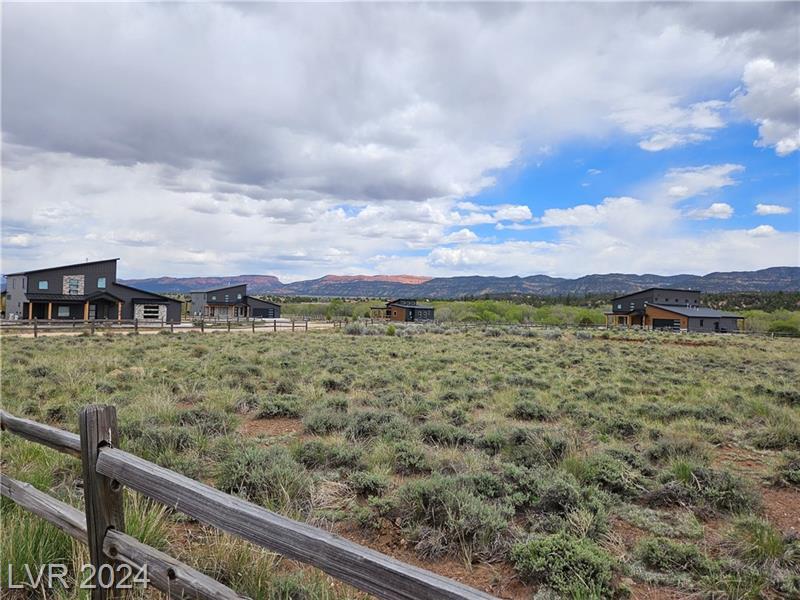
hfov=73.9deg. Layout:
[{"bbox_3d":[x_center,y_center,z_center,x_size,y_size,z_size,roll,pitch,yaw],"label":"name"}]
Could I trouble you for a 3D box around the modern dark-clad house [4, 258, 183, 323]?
[{"bbox_3d":[-40.103,-1.087,69.905,14.000,7.800,17.600,0,-2,44],"label":"modern dark-clad house"}]

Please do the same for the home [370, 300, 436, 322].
[{"bbox_3d":[1.229,3.214,171.669,14.500,7.200,13.000,0,-2,44],"label":"home"}]

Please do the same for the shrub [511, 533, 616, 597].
[{"bbox_3d":[1.016,1.582,3.290,0.655,0.282,0.557,1,-2,18],"label":"shrub"}]

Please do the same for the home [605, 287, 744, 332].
[{"bbox_3d":[50.630,1.918,99.332,16.800,7.600,16.400,2,-2,-30],"label":"home"}]

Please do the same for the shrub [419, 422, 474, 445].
[{"bbox_3d":[0.586,1.677,6.792,0.690,0.273,0.586,1,-2,5],"label":"shrub"}]

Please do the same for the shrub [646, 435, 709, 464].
[{"bbox_3d":[3.246,1.719,6.214,0.724,0.290,0.616,1,-2,28],"label":"shrub"}]

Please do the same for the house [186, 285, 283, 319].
[{"bbox_3d":[-40.372,0.360,129.311,17.200,7.700,13.500,3,-2,-40],"label":"house"}]

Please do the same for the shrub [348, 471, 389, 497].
[{"bbox_3d":[-0.281,1.639,4.807,0.362,0.191,0.307,2,-2,-3],"label":"shrub"}]

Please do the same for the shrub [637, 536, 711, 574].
[{"bbox_3d":[1.807,1.659,3.521,0.477,0.181,0.405,1,-2,27],"label":"shrub"}]

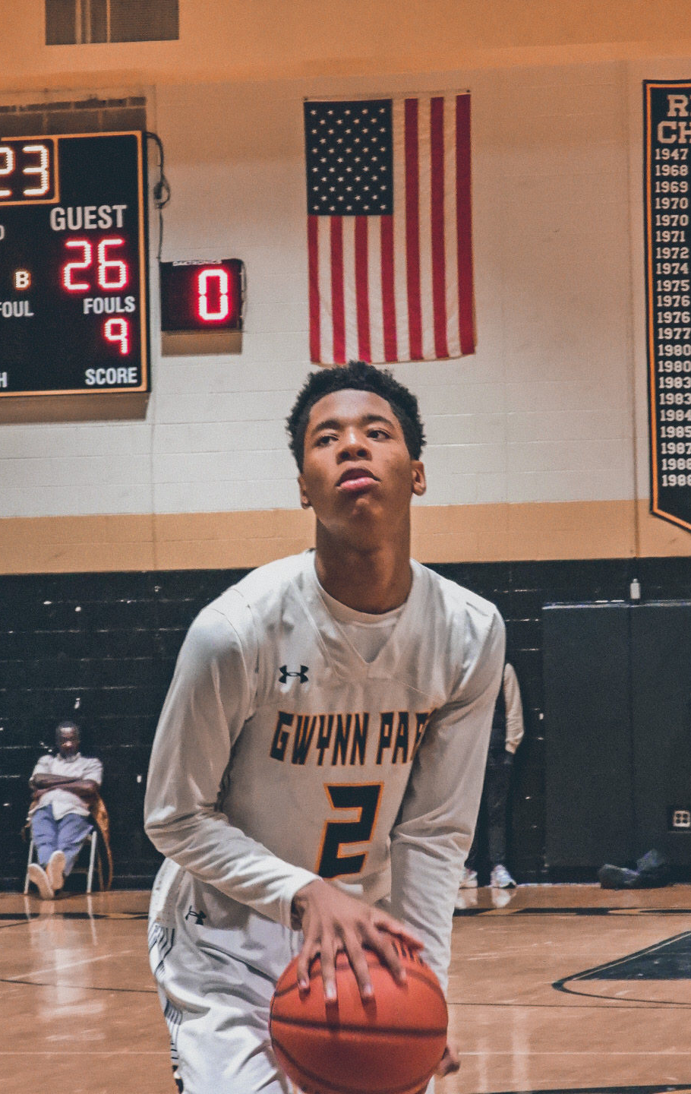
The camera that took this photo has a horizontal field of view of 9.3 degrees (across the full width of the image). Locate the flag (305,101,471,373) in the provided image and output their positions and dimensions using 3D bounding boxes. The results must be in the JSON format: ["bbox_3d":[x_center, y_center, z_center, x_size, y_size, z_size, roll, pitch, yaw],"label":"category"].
[{"bbox_3d":[0.309,-2.217,29.706,1.190,1.870,0.050,-2,-2,13],"label":"flag"}]

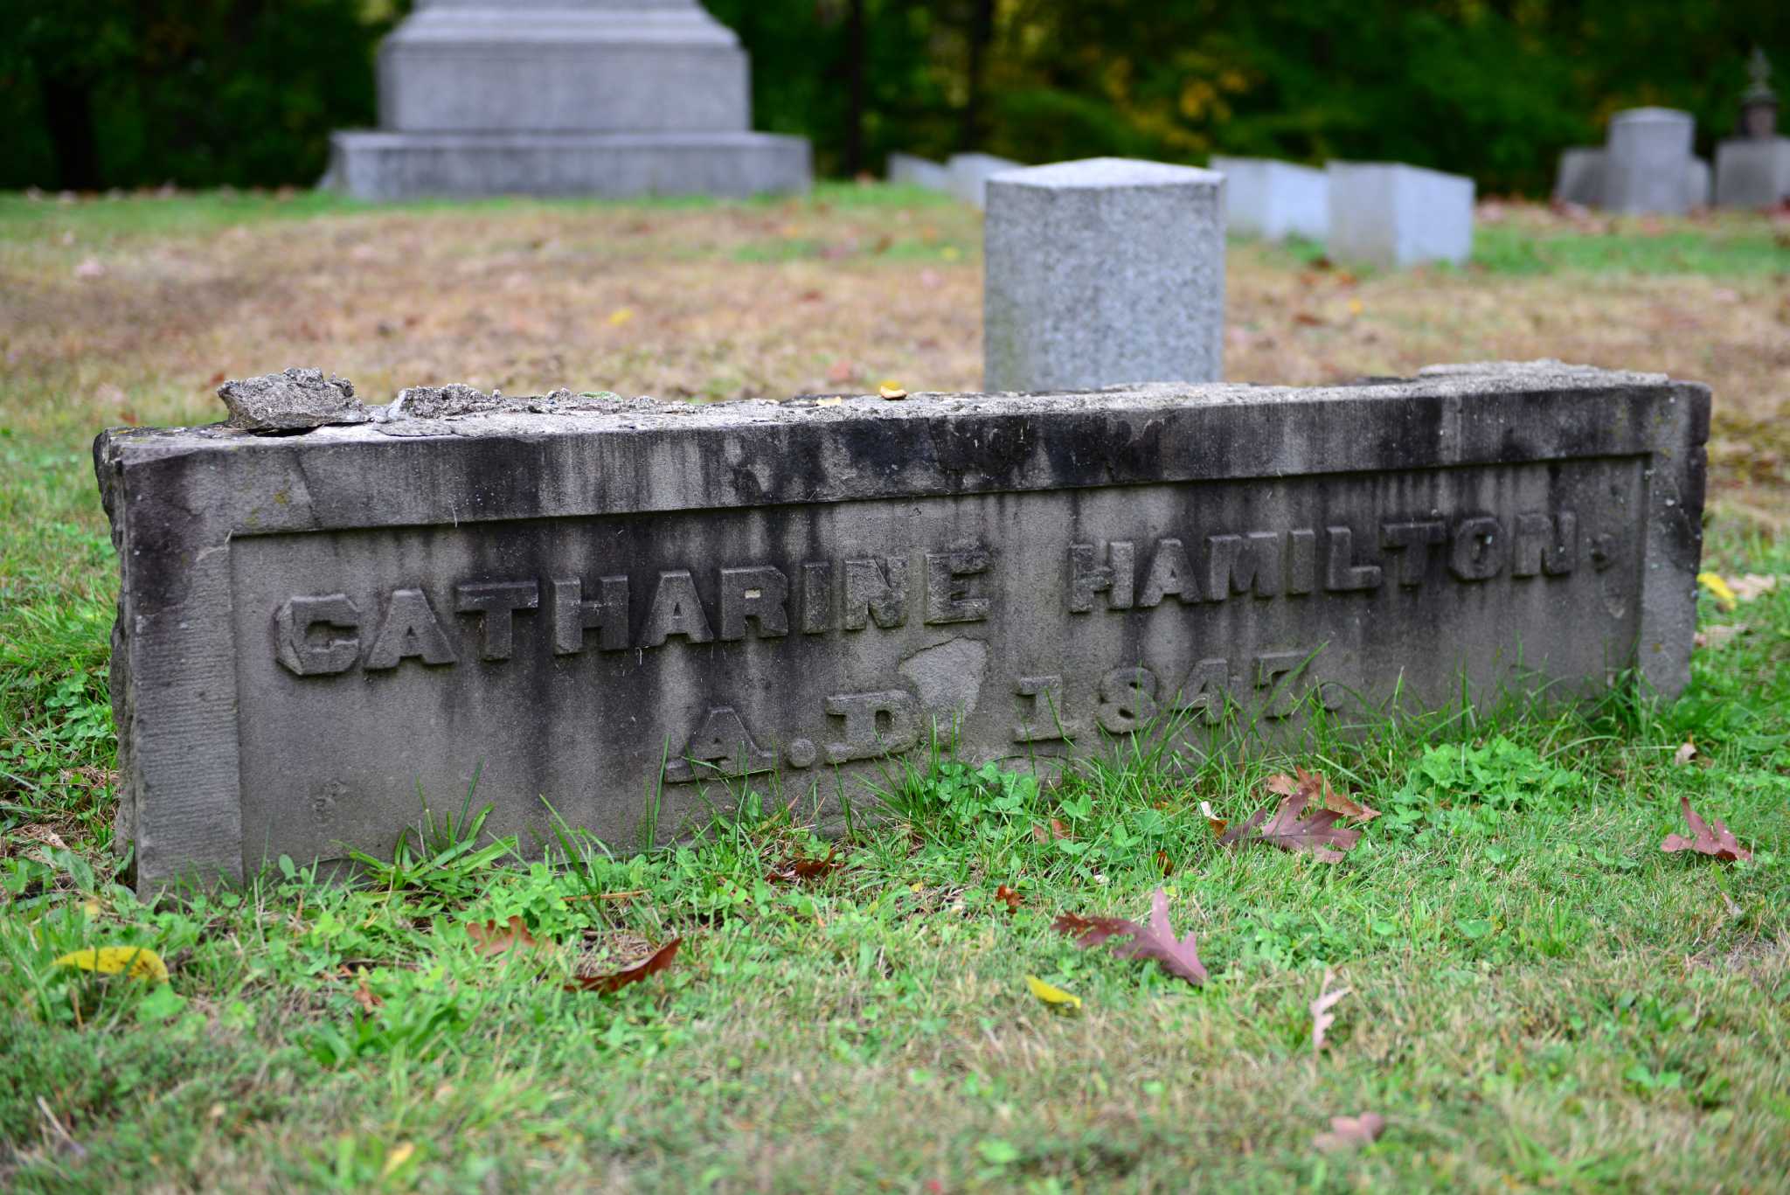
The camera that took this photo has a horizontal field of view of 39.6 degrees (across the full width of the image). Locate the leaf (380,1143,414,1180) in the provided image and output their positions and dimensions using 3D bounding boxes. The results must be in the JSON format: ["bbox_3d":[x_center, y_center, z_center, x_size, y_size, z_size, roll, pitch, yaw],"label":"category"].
[{"bbox_3d":[-0.329,0.372,1.643,0.017,0.014,0.038,3,10,18],"label":"leaf"}]

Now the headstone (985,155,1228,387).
[{"bbox_3d":[0.318,-0.369,3.810,0.280,0.600,0.280,-4,12,-18],"label":"headstone"}]

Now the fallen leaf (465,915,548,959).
[{"bbox_3d":[-0.306,0.268,1.958,0.068,0.022,0.050,-2,12,-10],"label":"fallen leaf"}]

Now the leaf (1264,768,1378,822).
[{"bbox_3d":[0.402,0.186,2.348,0.110,0.027,0.060,7,14,29],"label":"leaf"}]

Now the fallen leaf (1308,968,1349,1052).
[{"bbox_3d":[0.315,0.300,1.804,0.030,0.028,0.095,0,12,0],"label":"fallen leaf"}]

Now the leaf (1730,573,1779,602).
[{"bbox_3d":[1.308,-0.015,3.798,0.077,0.028,0.073,3,10,18],"label":"leaf"}]

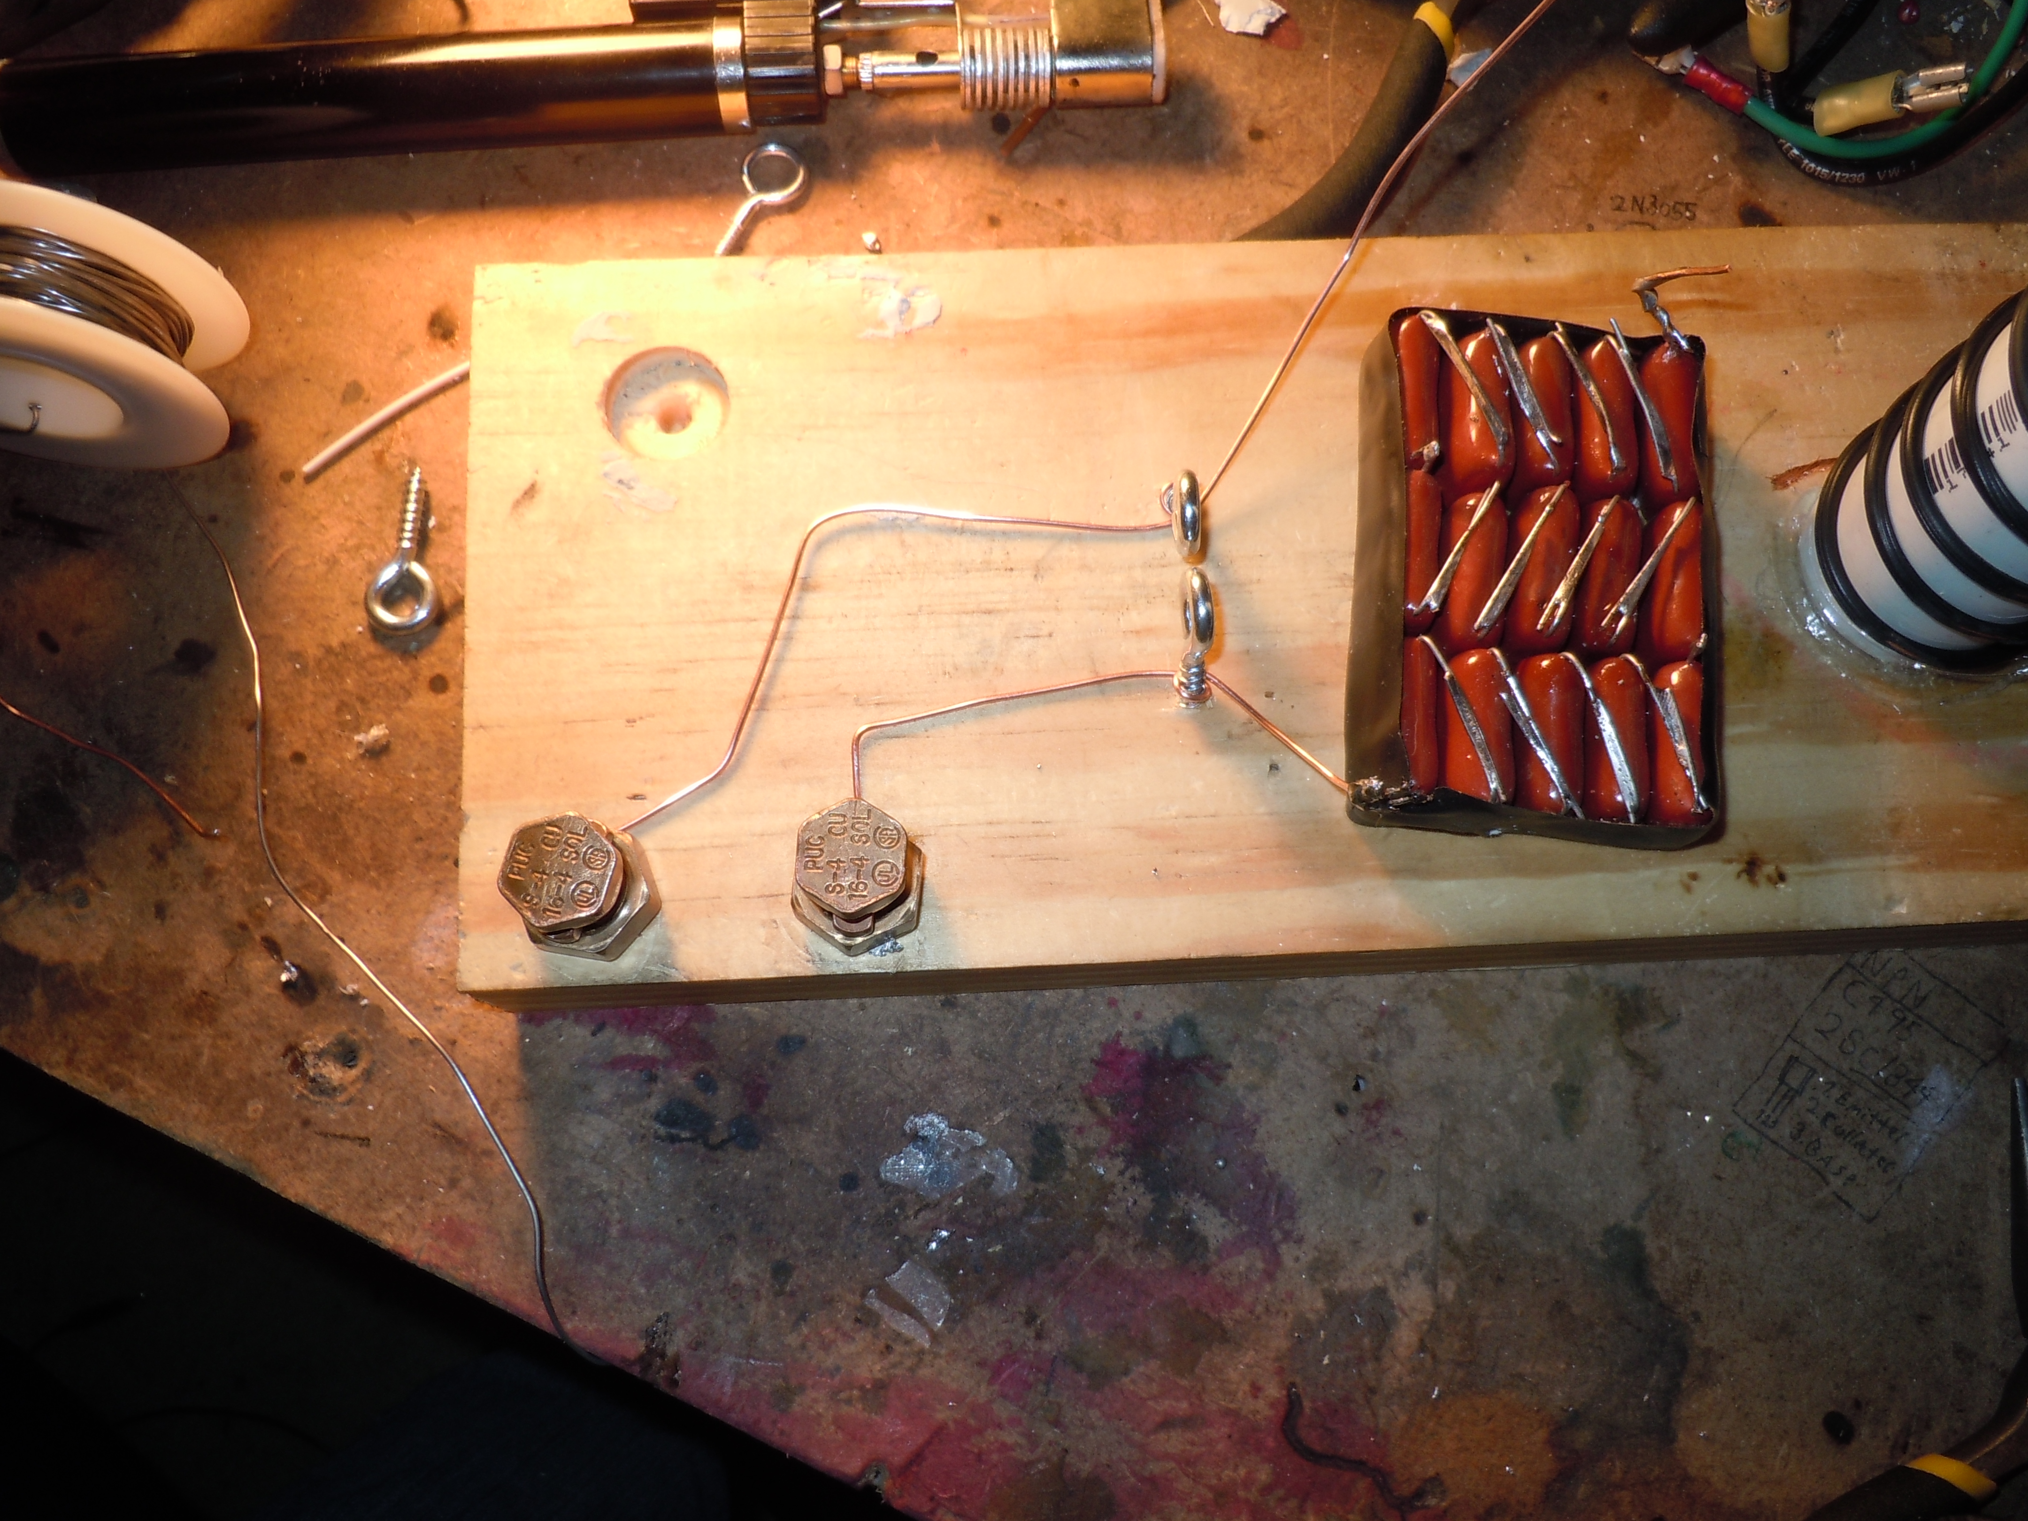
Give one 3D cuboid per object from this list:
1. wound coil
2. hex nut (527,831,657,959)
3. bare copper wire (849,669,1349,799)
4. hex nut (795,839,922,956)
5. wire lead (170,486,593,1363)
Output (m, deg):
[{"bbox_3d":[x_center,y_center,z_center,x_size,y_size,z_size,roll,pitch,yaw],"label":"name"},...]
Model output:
[{"bbox_3d":[-0.001,-0.095,0.225,0.012,0.012,0.012,-3,74,-2],"label":"wound coil"},{"bbox_3d":[-0.047,0.014,0.179,0.014,0.007,0.016,-20,76,-7],"label":"hex nut"},{"bbox_3d":[0.009,-0.002,0.183,0.054,0.008,0.016,-2,74,-2],"label":"bare copper wire"},{"bbox_3d":[-0.017,0.014,0.180,0.014,0.007,0.016,6,74,0],"label":"hex nut"},{"bbox_3d":[-0.082,0.018,0.200,0.011,0.004,0.125,-28,77,-9],"label":"wire lead"}]

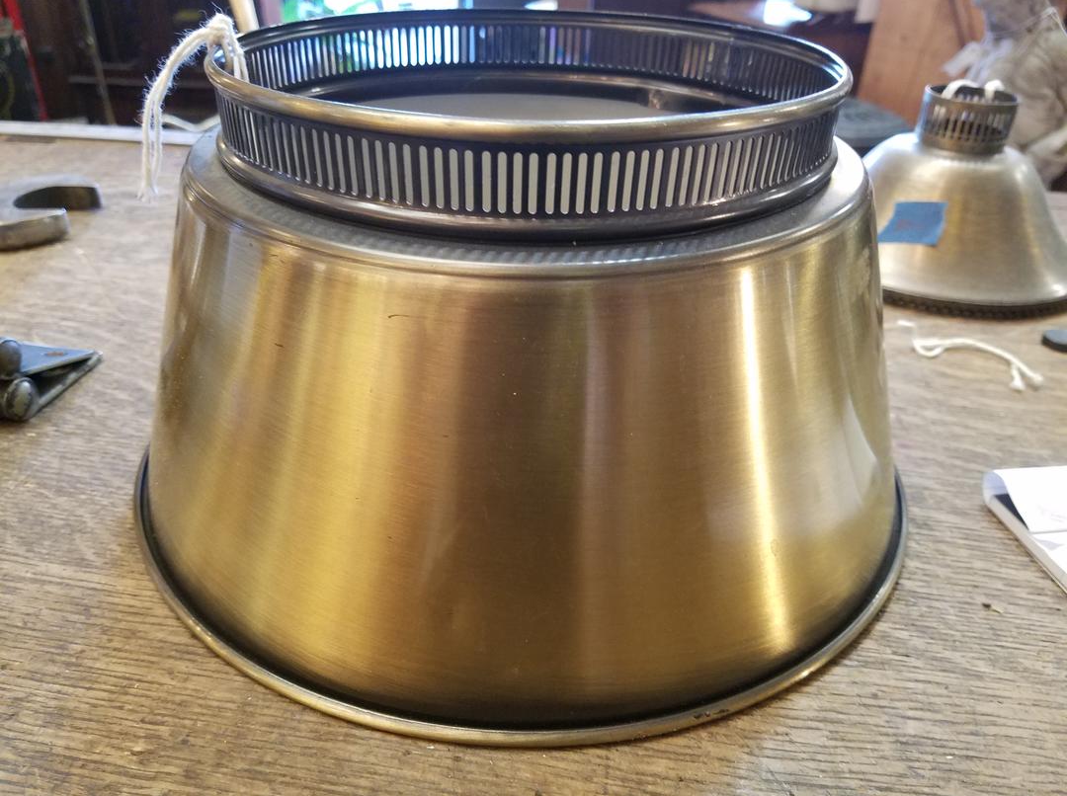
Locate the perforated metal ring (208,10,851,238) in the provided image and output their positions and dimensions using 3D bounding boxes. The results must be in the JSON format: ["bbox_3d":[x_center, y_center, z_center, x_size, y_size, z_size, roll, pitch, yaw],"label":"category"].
[{"bbox_3d":[-0.002,-0.114,0.299,0.225,0.031,0.225,1,32,-1],"label":"perforated metal ring"}]

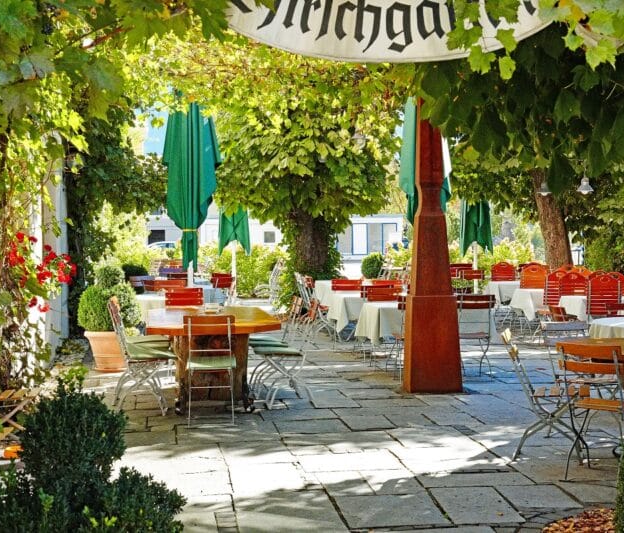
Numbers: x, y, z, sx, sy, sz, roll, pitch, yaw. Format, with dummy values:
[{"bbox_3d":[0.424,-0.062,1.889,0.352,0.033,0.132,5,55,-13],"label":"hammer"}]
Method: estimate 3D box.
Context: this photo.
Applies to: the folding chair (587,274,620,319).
[{"bbox_3d":[3.314,0.618,12.823,0.430,1.040,0.570,0,2,0],"label":"folding chair"}]

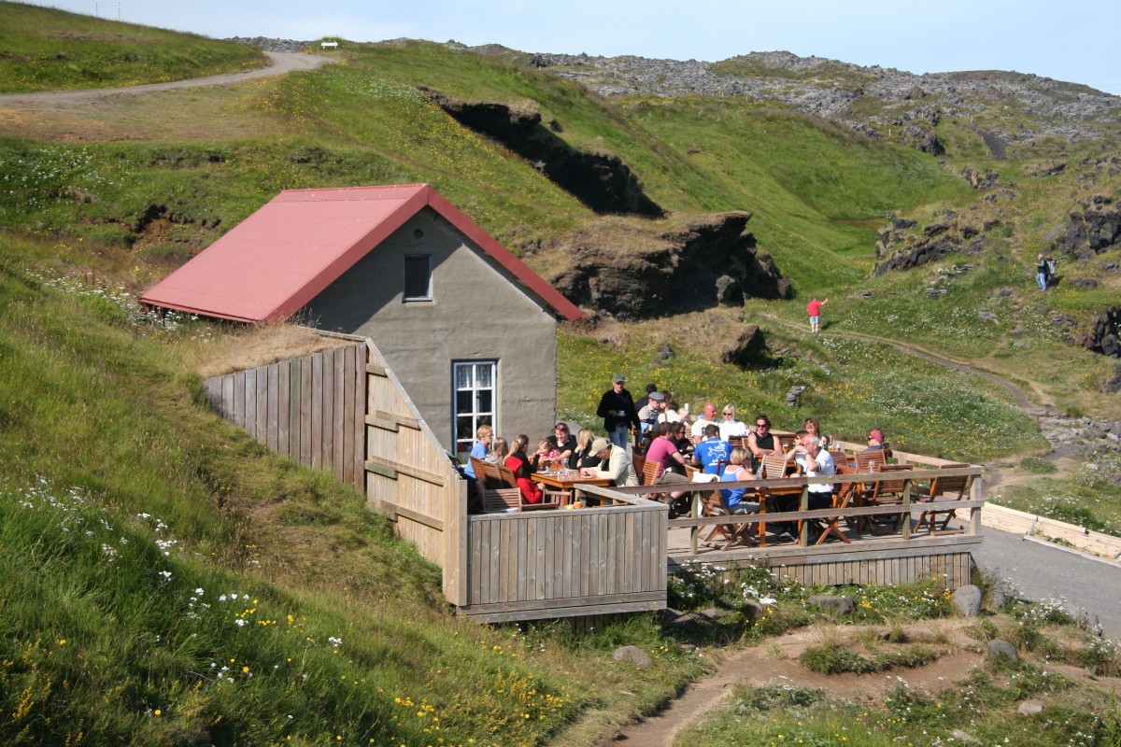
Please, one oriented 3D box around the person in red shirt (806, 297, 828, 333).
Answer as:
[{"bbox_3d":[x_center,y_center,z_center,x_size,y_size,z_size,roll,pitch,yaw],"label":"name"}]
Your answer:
[{"bbox_3d":[12.140,-2.768,103.000,0.950,1.710,0.500,1,4,7],"label":"person in red shirt"}]

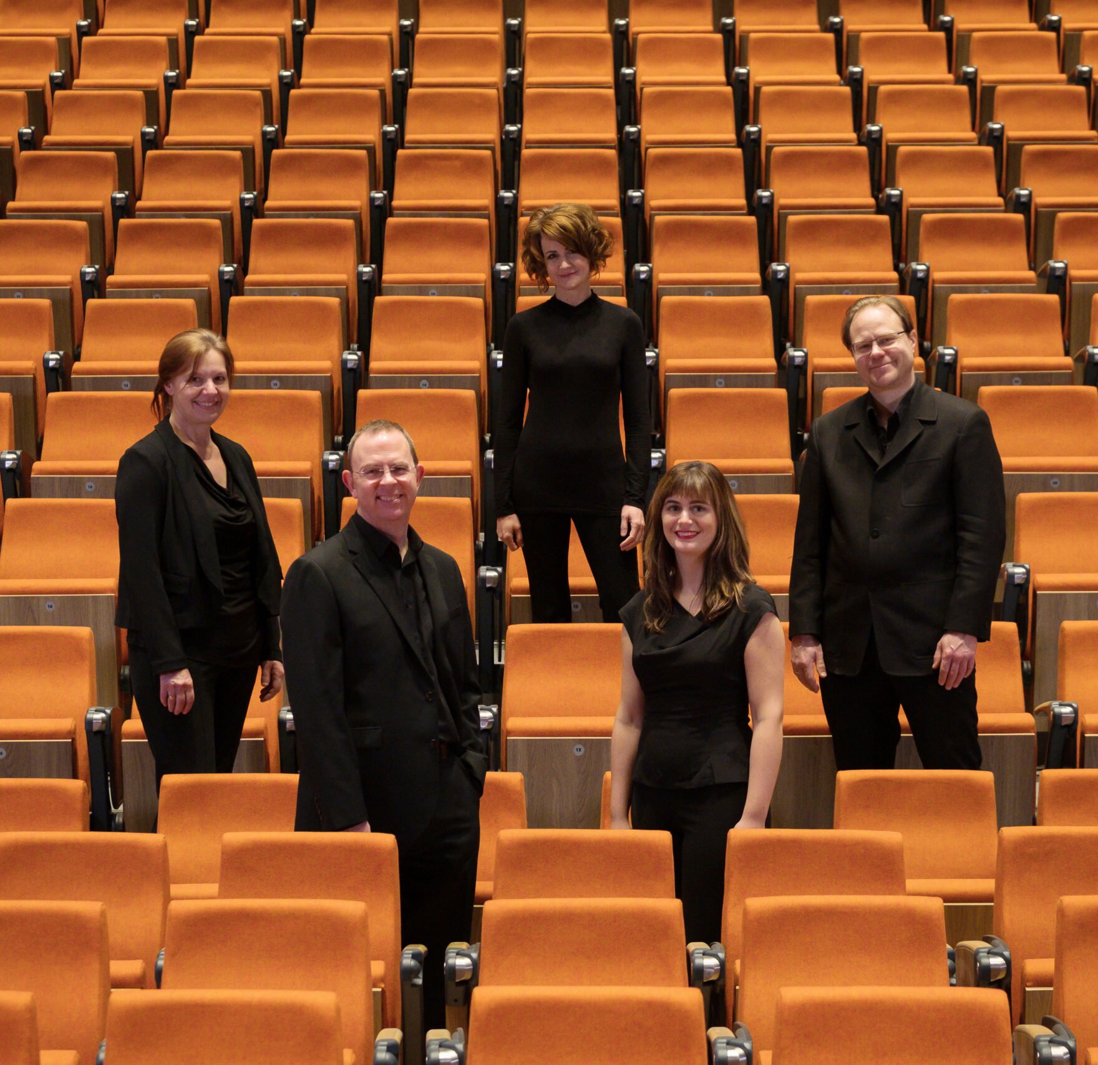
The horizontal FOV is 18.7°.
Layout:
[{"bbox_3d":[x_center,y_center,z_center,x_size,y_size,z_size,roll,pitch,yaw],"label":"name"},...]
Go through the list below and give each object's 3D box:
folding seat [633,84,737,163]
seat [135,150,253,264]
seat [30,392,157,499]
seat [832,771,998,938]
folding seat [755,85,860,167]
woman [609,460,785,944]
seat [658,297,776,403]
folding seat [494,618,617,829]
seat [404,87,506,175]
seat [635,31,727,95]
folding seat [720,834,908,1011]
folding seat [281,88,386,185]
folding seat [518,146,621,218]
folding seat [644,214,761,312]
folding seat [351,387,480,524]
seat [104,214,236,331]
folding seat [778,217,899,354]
[{"bbox_3d":[0.635,-1.643,15.082,0.530,0.770,0.500,0,3,0],"label":"folding seat"},{"bbox_3d":[-1.553,-1.250,14.466,0.475,0.830,0.510,0,3,0],"label":"seat"},{"bbox_3d":[-1.497,-0.077,11.241,0.550,0.820,0.530,0,4,0],"label":"seat"},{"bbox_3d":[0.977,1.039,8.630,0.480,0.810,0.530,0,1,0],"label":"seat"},{"bbox_3d":[1.206,-1.661,15.426,0.475,0.830,0.510,0,3,0],"label":"folding seat"},{"bbox_3d":[0.370,0.675,8.390,0.450,1.710,0.300,0,4,12],"label":"woman"},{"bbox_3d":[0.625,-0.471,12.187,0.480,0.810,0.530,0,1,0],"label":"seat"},{"bbox_3d":[0.092,0.696,9.766,0.475,0.830,0.510,0,3,0],"label":"folding seat"},{"bbox_3d":[-0.436,-1.599,14.897,0.550,0.820,0.530,0,4,0],"label":"seat"},{"bbox_3d":[0.597,-1.983,15.811,0.550,0.820,0.530,0,4,0],"label":"seat"},{"bbox_3d":[0.640,1.133,7.823,0.530,0.820,0.500,0,3,0],"label":"folding seat"},{"bbox_3d":[-1.000,-1.644,15.426,0.475,0.830,0.510,0,3,0],"label":"folding seat"},{"bbox_3d":[0.085,-1.257,14.162,0.530,0.770,0.500,0,3,0],"label":"folding seat"},{"bbox_3d":[0.629,-0.878,13.242,0.530,0.770,0.500,0,3,0],"label":"folding seat"},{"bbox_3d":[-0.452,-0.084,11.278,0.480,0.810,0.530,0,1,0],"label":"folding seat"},{"bbox_3d":[-1.497,-0.842,13.069,0.550,0.820,0.530,0,4,0],"label":"seat"},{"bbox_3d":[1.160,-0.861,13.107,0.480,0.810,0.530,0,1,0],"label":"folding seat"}]

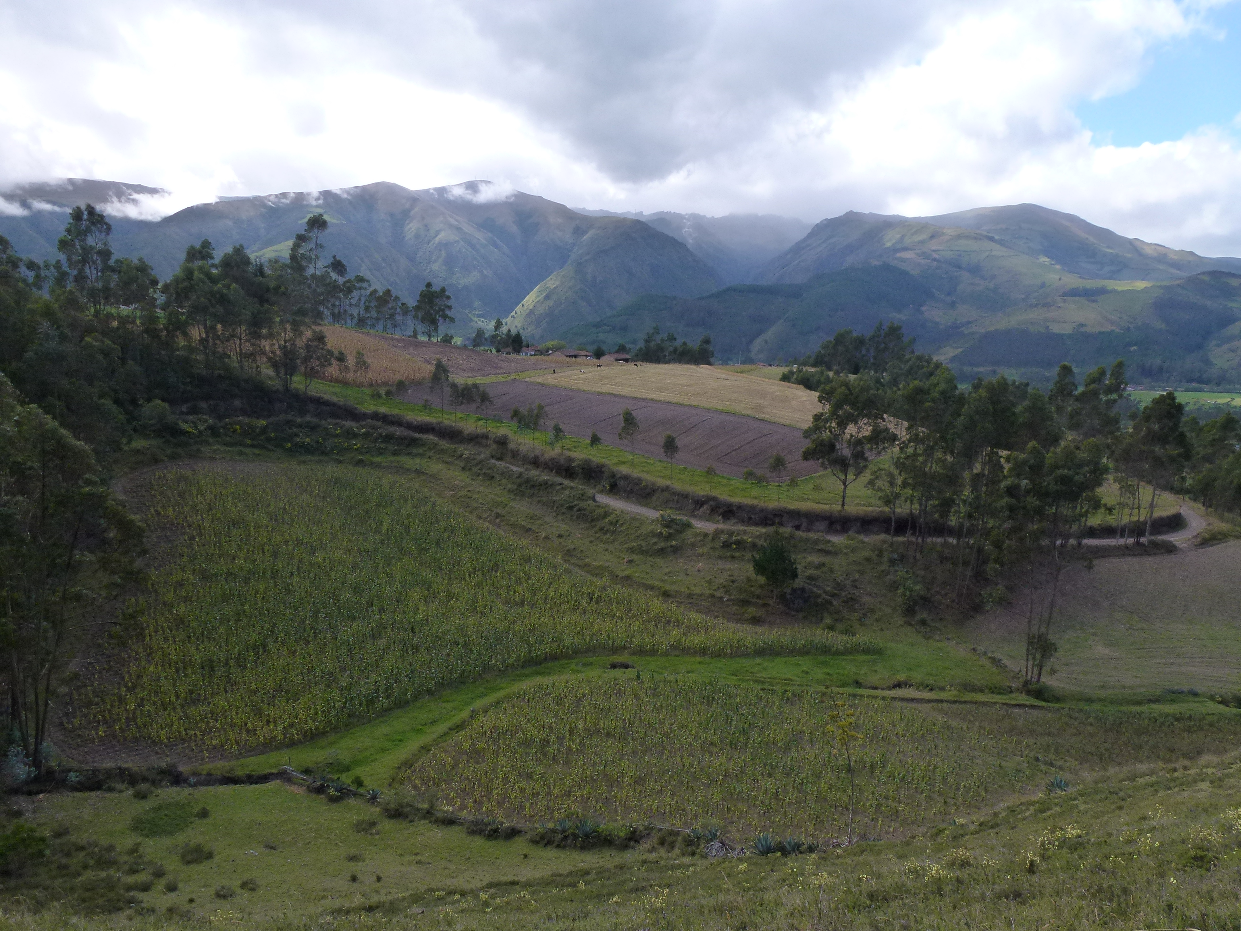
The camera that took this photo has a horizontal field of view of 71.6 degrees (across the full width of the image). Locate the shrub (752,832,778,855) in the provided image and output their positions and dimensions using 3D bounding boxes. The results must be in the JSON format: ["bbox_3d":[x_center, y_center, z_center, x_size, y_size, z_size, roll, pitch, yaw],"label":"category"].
[{"bbox_3d":[7.917,20.680,47.000,1.400,1.200,1.400,0,9,0],"label":"shrub"}]

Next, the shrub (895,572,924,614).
[{"bbox_3d":[37.670,16.532,112.000,3.800,5.200,3.700,0,9,0],"label":"shrub"}]

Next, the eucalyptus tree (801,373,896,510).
[{"bbox_3d":[34.496,-3.662,130.000,14.000,20.000,13.500,0,9,0],"label":"eucalyptus tree"}]

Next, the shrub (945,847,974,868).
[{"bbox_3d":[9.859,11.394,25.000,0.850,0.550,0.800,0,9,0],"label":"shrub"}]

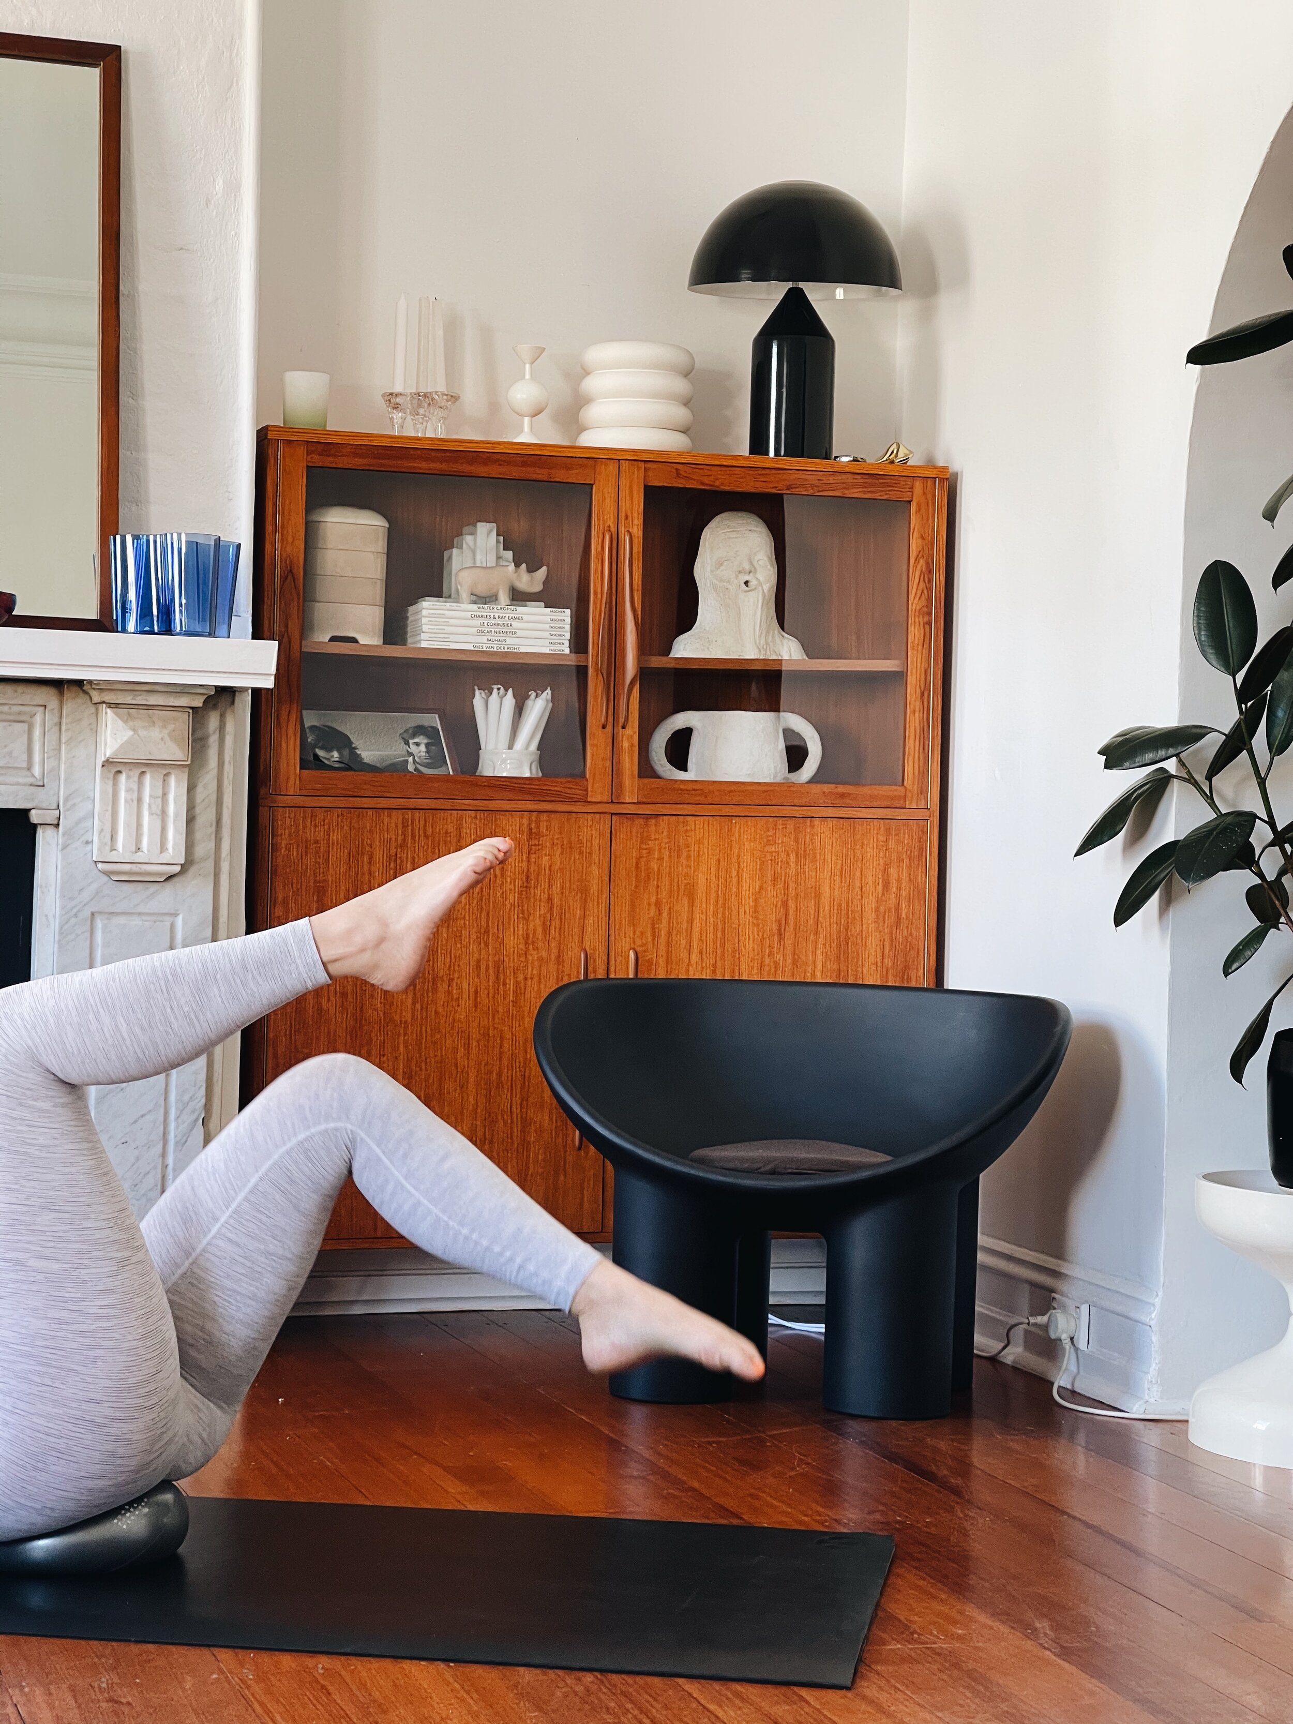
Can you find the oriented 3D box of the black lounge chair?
[{"bbox_3d":[0.250,0.516,5.020,0.850,0.630,0.580,2,2,12],"label":"black lounge chair"}]

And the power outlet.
[{"bbox_3d":[0.669,0.729,5.051,0.025,0.074,0.117,1,1,-18],"label":"power outlet"}]

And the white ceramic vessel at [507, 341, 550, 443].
[{"bbox_3d":[-0.205,-0.790,5.442,0.071,0.183,0.071,1,2,0],"label":"white ceramic vessel"}]

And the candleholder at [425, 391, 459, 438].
[{"bbox_3d":[-0.346,-0.759,5.420,0.054,0.085,0.054,1,1,0],"label":"candleholder"}]

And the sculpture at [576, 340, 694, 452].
[{"bbox_3d":[-0.020,-0.799,5.538,0.200,0.205,0.200,1,2,0],"label":"sculpture"}]

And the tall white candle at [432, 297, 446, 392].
[{"bbox_3d":[-0.353,-0.876,5.420,0.023,0.168,0.023,1,1,-18],"label":"tall white candle"}]

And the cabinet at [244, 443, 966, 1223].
[{"bbox_3d":[-0.125,-0.016,5.521,1.200,1.365,0.400,1,2,-19],"label":"cabinet"}]

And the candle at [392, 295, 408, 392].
[{"bbox_3d":[-0.415,-0.864,5.345,0.023,0.174,0.023,1,2,-19],"label":"candle"}]

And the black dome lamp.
[{"bbox_3d":[0.254,-0.941,5.581,0.377,0.500,0.377,1,2,0],"label":"black dome lamp"}]

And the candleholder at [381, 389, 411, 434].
[{"bbox_3d":[-0.421,-0.747,5.347,0.050,0.091,0.050,1,2,-19],"label":"candleholder"}]

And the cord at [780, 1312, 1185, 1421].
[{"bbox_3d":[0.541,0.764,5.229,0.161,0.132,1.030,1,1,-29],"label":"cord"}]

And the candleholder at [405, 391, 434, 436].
[{"bbox_3d":[-0.385,-0.760,5.420,0.050,0.085,0.050,1,1,-18],"label":"candleholder"}]

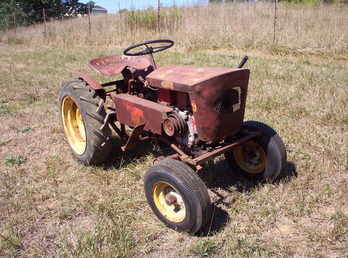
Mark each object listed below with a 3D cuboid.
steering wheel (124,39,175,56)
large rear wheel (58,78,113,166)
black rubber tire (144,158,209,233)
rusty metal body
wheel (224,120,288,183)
[{"bbox_3d":[-0.159,-0.527,2.360,0.340,0.050,0.340,-13,0,0],"label":"steering wheel"},{"bbox_3d":[-0.712,-0.039,2.813,0.178,0.695,0.695,-16,22,-33],"label":"large rear wheel"},{"bbox_3d":[0.009,0.361,1.894,0.413,0.413,0.118,13,29,41],"label":"black rubber tire"},{"bbox_3d":[-0.137,-0.202,2.464,0.600,0.640,1.450,-16,22,-33],"label":"rusty metal body"},{"bbox_3d":[0.507,0.153,2.259,0.120,0.413,0.413,-19,24,-40],"label":"wheel"}]

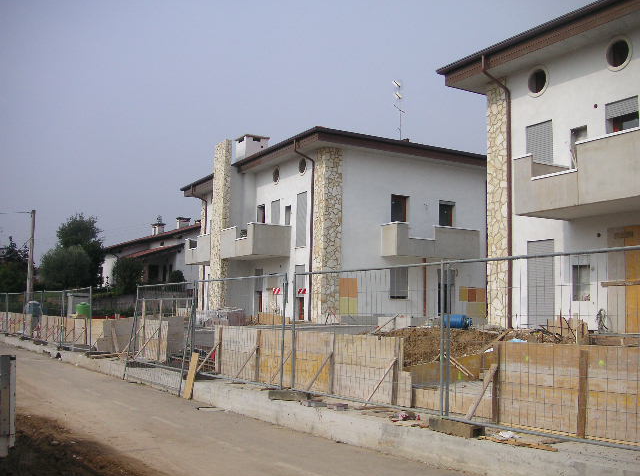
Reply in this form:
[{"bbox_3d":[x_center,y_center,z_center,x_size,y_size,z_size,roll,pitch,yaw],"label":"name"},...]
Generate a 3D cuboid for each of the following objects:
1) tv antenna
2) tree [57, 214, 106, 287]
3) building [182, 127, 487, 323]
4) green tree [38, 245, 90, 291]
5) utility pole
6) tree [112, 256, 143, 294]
[{"bbox_3d":[3.801,-6.150,33.000,0.500,2.900,1.000,-2,-7,28],"label":"tv antenna"},{"bbox_3d":[-16.805,1.787,48.000,3.500,7.110,3.500,5,-7,-29],"label":"tree"},{"bbox_3d":[0.696,-0.040,35.810,12.000,8.700,16.300,5,-7,-29],"label":"building"},{"bbox_3d":[-16.060,2.646,43.000,3.300,4.200,3.300,5,-7,-29],"label":"green tree"},{"bbox_3d":[-16.698,1.796,39.500,0.300,6.740,0.300,5,-7,-29],"label":"utility pole"},{"bbox_3d":[-12.446,3.013,44.000,2.100,3.630,2.100,5,-7,-29],"label":"tree"}]

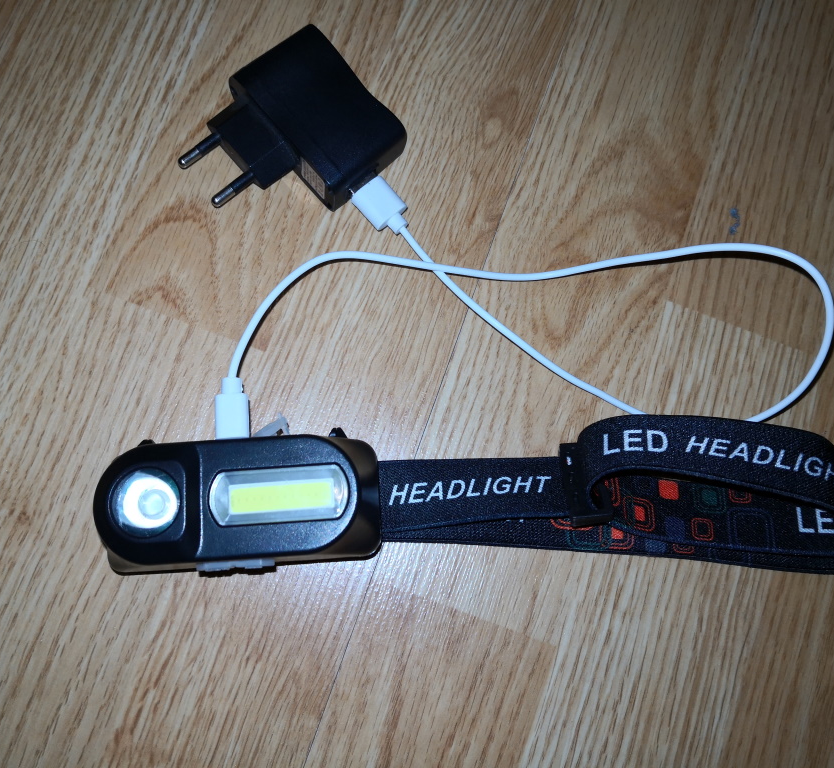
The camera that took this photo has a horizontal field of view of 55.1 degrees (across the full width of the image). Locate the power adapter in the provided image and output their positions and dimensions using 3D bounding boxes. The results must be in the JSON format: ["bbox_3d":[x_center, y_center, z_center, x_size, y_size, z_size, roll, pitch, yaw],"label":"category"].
[{"bbox_3d":[-0.047,-0.086,0.286,0.068,0.022,0.056,-40,85,-10],"label":"power adapter"}]

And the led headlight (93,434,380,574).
[{"bbox_3d":[-0.057,0.038,0.254,0.091,0.039,0.042,-3,80,-5],"label":"led headlight"}]

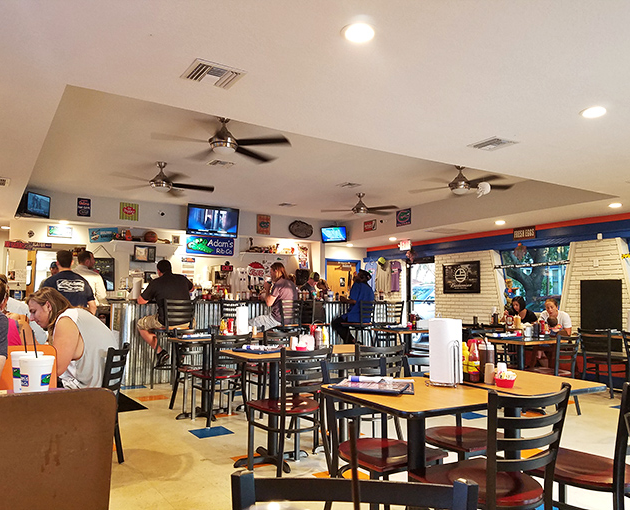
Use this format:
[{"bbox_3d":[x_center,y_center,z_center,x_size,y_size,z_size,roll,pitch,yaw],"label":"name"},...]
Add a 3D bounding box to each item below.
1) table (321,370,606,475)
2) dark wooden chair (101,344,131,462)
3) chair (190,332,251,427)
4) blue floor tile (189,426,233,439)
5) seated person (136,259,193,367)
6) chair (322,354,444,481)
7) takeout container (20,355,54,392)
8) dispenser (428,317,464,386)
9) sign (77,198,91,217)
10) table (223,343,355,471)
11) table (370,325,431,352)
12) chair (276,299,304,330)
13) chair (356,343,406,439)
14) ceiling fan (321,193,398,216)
[{"bbox_3d":[0.693,1.005,2.421,1.230,0.755,0.710,3,-6,-29],"label":"table"},{"bbox_3d":[-1.600,1.054,3.530,0.470,0.850,0.430,0,-5,-3],"label":"dark wooden chair"},{"bbox_3d":[-0.917,1.188,4.995,0.430,0.850,0.470,3,-6,-33],"label":"chair"},{"bbox_3d":[-0.895,1.524,4.396,0.305,0.008,0.305,3,-6,-33],"label":"blue floor tile"},{"bbox_3d":[-1.957,0.745,6.661,0.600,1.340,0.660,4,-6,-38],"label":"seated person"},{"bbox_3d":[0.293,0.918,2.360,0.430,0.850,0.530,3,-6,-33],"label":"chair"},{"bbox_3d":[-1.006,0.455,1.843,0.115,0.175,0.115,0,-5,0],"label":"takeout container"},{"bbox_3d":[0.606,0.442,2.376,0.160,0.310,0.160,-1,-5,14],"label":"dispenser"},{"bbox_3d":[-3.857,-0.786,8.543,0.208,0.306,0.020,3,-6,-33],"label":"sign"},{"bbox_3d":[-0.046,1.106,3.898,1.260,0.750,0.630,3,-6,-33],"label":"table"},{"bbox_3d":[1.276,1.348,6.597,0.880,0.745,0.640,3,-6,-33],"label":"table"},{"bbox_3d":[-0.463,1.248,7.589,0.440,1.120,0.470,4,-7,-42],"label":"chair"},{"bbox_3d":[0.365,1.050,3.694,0.440,0.830,0.470,3,-6,-31],"label":"chair"},{"bbox_3d":[0.751,-0.799,8.267,1.310,0.380,1.310,-1,-5,5],"label":"ceiling fan"}]

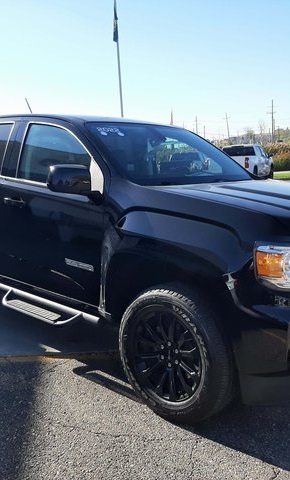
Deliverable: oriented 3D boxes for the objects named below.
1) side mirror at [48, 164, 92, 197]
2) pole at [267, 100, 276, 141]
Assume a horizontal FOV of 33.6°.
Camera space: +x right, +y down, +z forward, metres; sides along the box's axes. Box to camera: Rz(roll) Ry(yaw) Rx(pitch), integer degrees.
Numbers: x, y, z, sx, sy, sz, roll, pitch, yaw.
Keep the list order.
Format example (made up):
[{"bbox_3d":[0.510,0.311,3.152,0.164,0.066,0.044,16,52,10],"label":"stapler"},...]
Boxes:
[{"bbox_3d":[-0.468,-0.369,2.980,0.130,0.190,0.240,8,12,41],"label":"side mirror"},{"bbox_3d":[30.263,-27.033,115.000,2.100,13.000,0.350,1,10,15],"label":"pole"}]

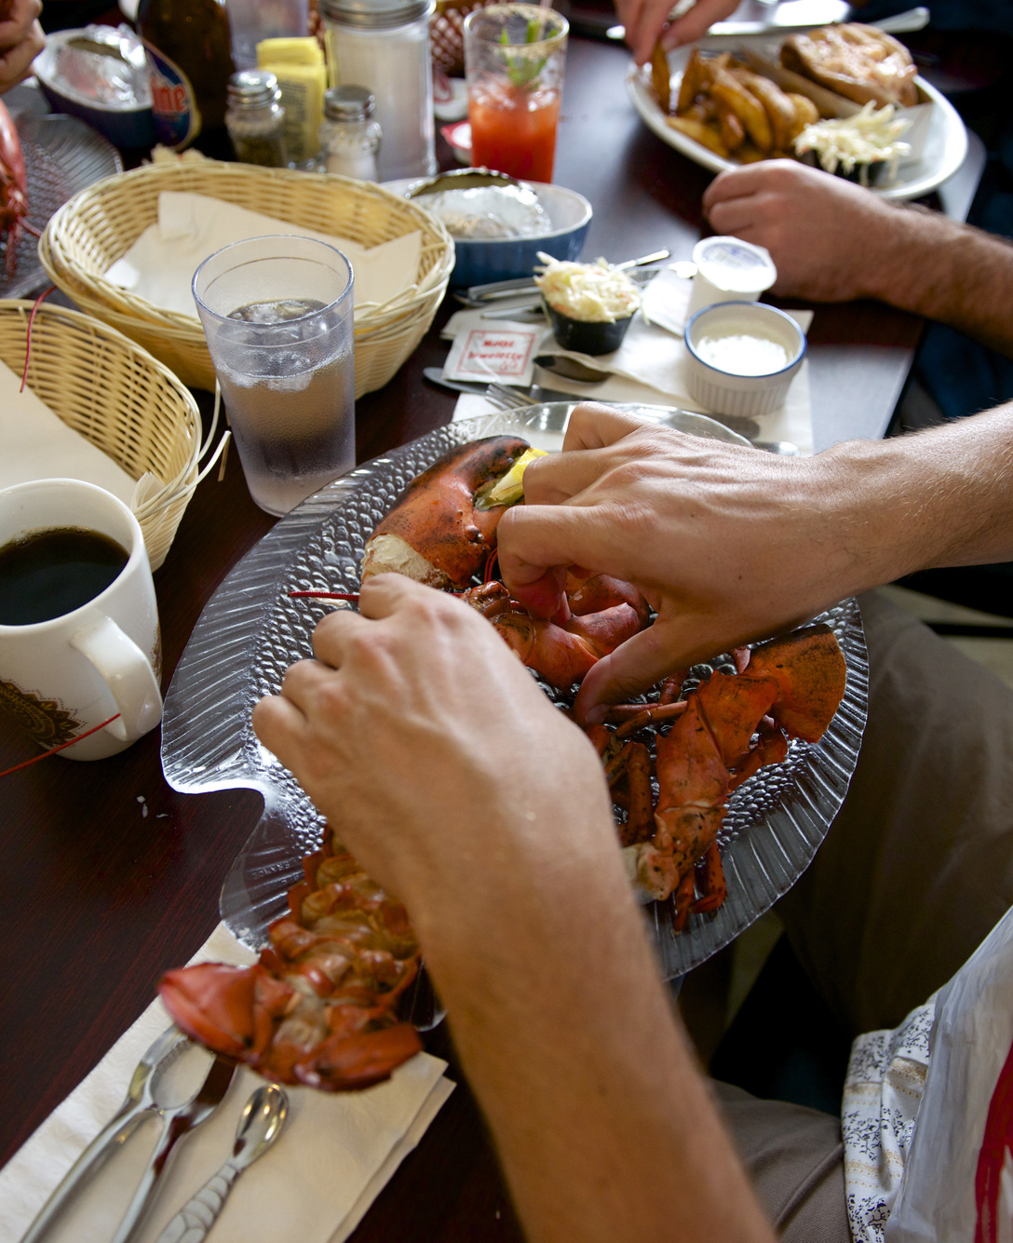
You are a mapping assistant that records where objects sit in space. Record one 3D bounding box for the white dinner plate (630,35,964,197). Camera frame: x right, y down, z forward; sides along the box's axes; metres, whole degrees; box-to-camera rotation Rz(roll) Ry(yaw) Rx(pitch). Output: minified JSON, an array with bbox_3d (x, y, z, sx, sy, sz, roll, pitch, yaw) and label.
[{"bbox_3d":[0.219,-0.386,0.954,0.234,0.027,0.290,-18,51,-16],"label":"white dinner plate"}]

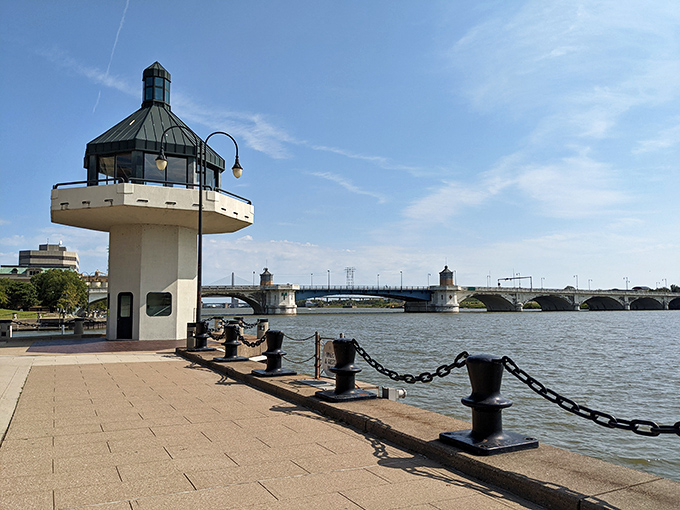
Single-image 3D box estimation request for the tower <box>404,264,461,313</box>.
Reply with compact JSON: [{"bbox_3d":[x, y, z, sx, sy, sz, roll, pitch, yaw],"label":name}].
[{"bbox_3d":[38.480,14.899,225.303,14.500,19.600,18.000,3,-6,-30],"label":"tower"}]

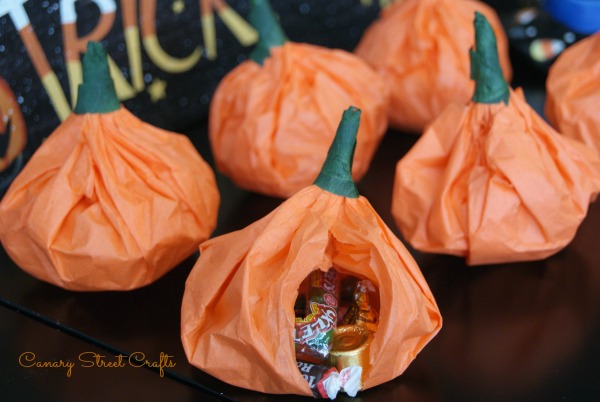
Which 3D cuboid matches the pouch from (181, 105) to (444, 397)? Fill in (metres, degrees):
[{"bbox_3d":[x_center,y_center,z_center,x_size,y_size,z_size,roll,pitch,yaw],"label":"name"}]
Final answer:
[{"bbox_3d":[0.006,0.019,0.706,0.135,0.137,0.128,-2,19,-7],"label":"pouch"}]

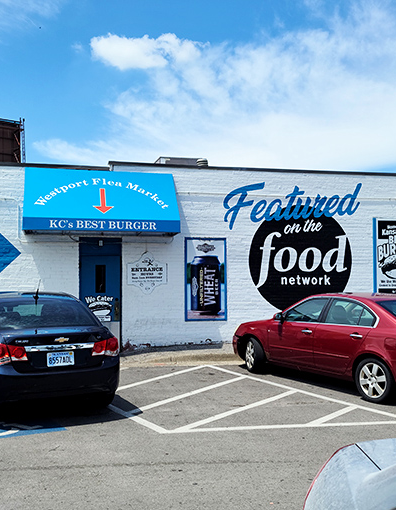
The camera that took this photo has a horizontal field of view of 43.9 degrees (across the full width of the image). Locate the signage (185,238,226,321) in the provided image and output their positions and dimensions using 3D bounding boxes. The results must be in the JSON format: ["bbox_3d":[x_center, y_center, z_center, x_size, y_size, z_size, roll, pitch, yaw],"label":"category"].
[{"bbox_3d":[0.206,0.587,11.640,1.009,1.973,0.060,0,-2,-10],"label":"signage"}]

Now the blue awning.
[{"bbox_3d":[-2.150,-1.197,10.848,3.311,1.489,0.900,0,-2,-10],"label":"blue awning"}]

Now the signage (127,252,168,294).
[{"bbox_3d":[-1.159,0.423,11.404,0.956,1.011,0.030,0,-2,-10],"label":"signage"}]

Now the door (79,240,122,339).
[{"bbox_3d":[-2.226,0.898,11.266,0.952,2.572,0.120,0,-2,-10],"label":"door"}]

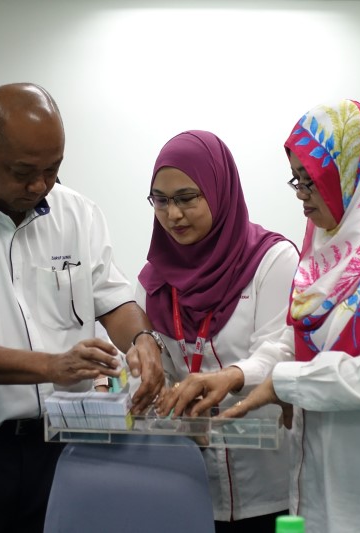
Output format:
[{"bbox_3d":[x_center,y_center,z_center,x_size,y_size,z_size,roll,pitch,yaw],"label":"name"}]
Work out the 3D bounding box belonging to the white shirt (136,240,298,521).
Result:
[{"bbox_3d":[0.082,0.242,3.300,0.450,0.600,0.330,1,2,24],"label":"white shirt"}]

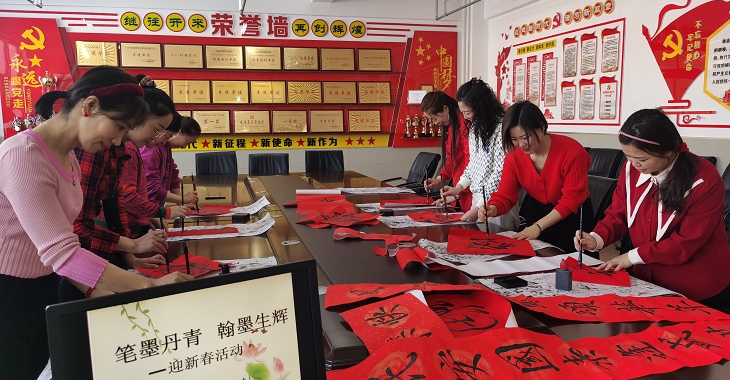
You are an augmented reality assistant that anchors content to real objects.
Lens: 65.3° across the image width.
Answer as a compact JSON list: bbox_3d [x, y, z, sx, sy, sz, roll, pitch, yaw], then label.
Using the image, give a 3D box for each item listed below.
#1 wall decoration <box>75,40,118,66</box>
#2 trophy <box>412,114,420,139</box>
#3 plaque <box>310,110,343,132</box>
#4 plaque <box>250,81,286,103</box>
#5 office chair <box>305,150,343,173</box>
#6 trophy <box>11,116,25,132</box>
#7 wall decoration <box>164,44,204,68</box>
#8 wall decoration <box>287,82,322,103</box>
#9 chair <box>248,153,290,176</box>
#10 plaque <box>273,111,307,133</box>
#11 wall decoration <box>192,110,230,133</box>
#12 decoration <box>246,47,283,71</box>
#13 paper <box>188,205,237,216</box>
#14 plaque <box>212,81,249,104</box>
[{"bbox_3d":[-3.906,-1.978,8.323,0.565,0.360,0.030,-2,8,-14],"label":"wall decoration"},{"bbox_3d":[0.906,-1.116,10.040,0.130,0.415,0.120,-2,7,-14],"label":"trophy"},{"bbox_3d":[-0.646,-1.164,9.721,0.585,0.385,0.030,-2,7,-14],"label":"plaque"},{"bbox_3d":[-1.540,-1.564,9.137,0.580,0.380,0.030,-2,8,-15],"label":"plaque"},{"bbox_3d":[-0.443,0.022,6.944,0.560,0.955,0.620,-2,8,-14],"label":"office chair"},{"bbox_3d":[-5.006,-0.886,8.205,0.200,0.360,0.180,-2,8,-15],"label":"trophy"},{"bbox_3d":[-2.773,-2.051,8.749,0.580,0.380,0.030,-2,8,-15],"label":"wall decoration"},{"bbox_3d":[-1.005,-1.634,9.570,0.585,0.385,0.030,-2,7,-14],"label":"wall decoration"},{"bbox_3d":[-1.059,0.082,6.501,0.560,0.955,0.620,-2,8,-14],"label":"chair"},{"bbox_3d":[-1.198,-1.091,9.137,0.565,0.360,0.030,-2,8,-14],"label":"plaque"},{"bbox_3d":[-2.371,-1.043,8.839,0.565,0.360,0.030,-2,8,-14],"label":"wall decoration"},{"bbox_3d":[-1.628,-2.096,9.046,0.580,0.380,0.030,-2,8,-15],"label":"decoration"},{"bbox_3d":[-1.017,0.121,3.790,0.370,0.030,0.360,-2,7,-14],"label":"paper"},{"bbox_3d":[-2.089,-1.512,8.853,0.565,0.360,0.030,-2,8,-14],"label":"plaque"}]

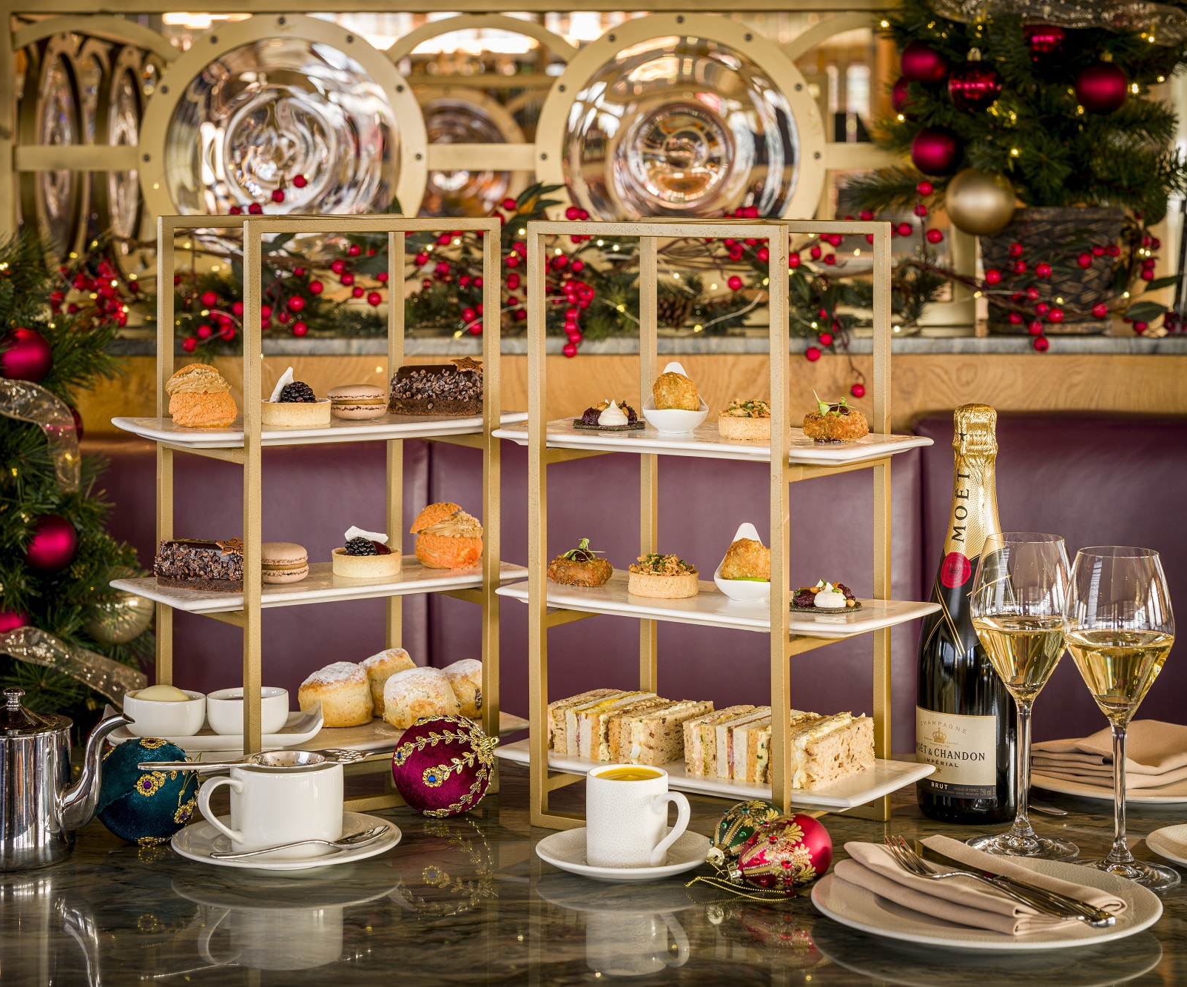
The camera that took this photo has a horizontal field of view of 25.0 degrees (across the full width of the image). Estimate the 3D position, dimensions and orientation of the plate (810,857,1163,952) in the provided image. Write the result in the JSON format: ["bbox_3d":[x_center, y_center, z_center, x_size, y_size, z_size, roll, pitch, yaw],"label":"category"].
[{"bbox_3d":[0.262,0.276,1.783,0.232,0.019,0.232,0,7,0],"label":"plate"}]

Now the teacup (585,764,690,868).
[{"bbox_3d":[0.035,0.232,1.913,0.083,0.062,0.059,5,9,38],"label":"teacup"}]

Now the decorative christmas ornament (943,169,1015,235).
[{"bbox_3d":[0.408,-0.309,2.830,0.073,0.073,0.073,0,6,0],"label":"decorative christmas ornament"}]

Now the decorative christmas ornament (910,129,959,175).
[{"bbox_3d":[0.373,-0.373,2.920,0.054,0.054,0.054,0,6,0],"label":"decorative christmas ornament"}]

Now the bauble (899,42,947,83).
[{"bbox_3d":[0.379,-0.494,3.060,0.055,0.057,0.055,0,7,0],"label":"bauble"}]

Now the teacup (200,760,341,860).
[{"bbox_3d":[-0.235,0.224,1.920,0.113,0.060,0.082,-3,7,-27],"label":"teacup"}]

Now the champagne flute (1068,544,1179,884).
[{"bbox_3d":[0.370,0.155,1.879,0.086,0.230,0.086,0,7,0],"label":"champagne flute"}]

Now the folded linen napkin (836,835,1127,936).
[{"bbox_3d":[0.252,0.254,1.755,0.082,0.033,0.168,-6,9,-42],"label":"folded linen napkin"}]

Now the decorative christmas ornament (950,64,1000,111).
[{"bbox_3d":[0.424,-0.454,2.970,0.058,0.063,0.058,0,7,0],"label":"decorative christmas ornament"}]

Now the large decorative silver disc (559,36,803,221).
[{"bbox_3d":[0.095,-0.367,2.920,0.268,0.268,0.045,0,6,4],"label":"large decorative silver disc"}]

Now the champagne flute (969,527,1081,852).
[{"bbox_3d":[0.315,0.147,1.957,0.085,0.230,0.085,0,7,0],"label":"champagne flute"}]

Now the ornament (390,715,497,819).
[{"bbox_3d":[-0.113,0.210,2.074,0.090,0.080,0.080,-25,0,20],"label":"ornament"}]

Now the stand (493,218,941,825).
[{"bbox_3d":[0.092,0.025,2.022,0.312,0.459,0.162,4,8,34],"label":"stand"}]

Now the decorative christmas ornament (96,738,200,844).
[{"bbox_3d":[-0.328,0.219,1.971,0.076,0.076,0.076,0,6,0],"label":"decorative christmas ornament"}]

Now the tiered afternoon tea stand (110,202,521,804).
[{"bbox_3d":[-0.208,0.013,2.107,0.305,0.457,0.162,-4,8,-32],"label":"tiered afternoon tea stand"}]

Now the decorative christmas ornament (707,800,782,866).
[{"bbox_3d":[0.111,0.243,1.887,0.067,0.052,0.052,-27,9,-3],"label":"decorative christmas ornament"}]

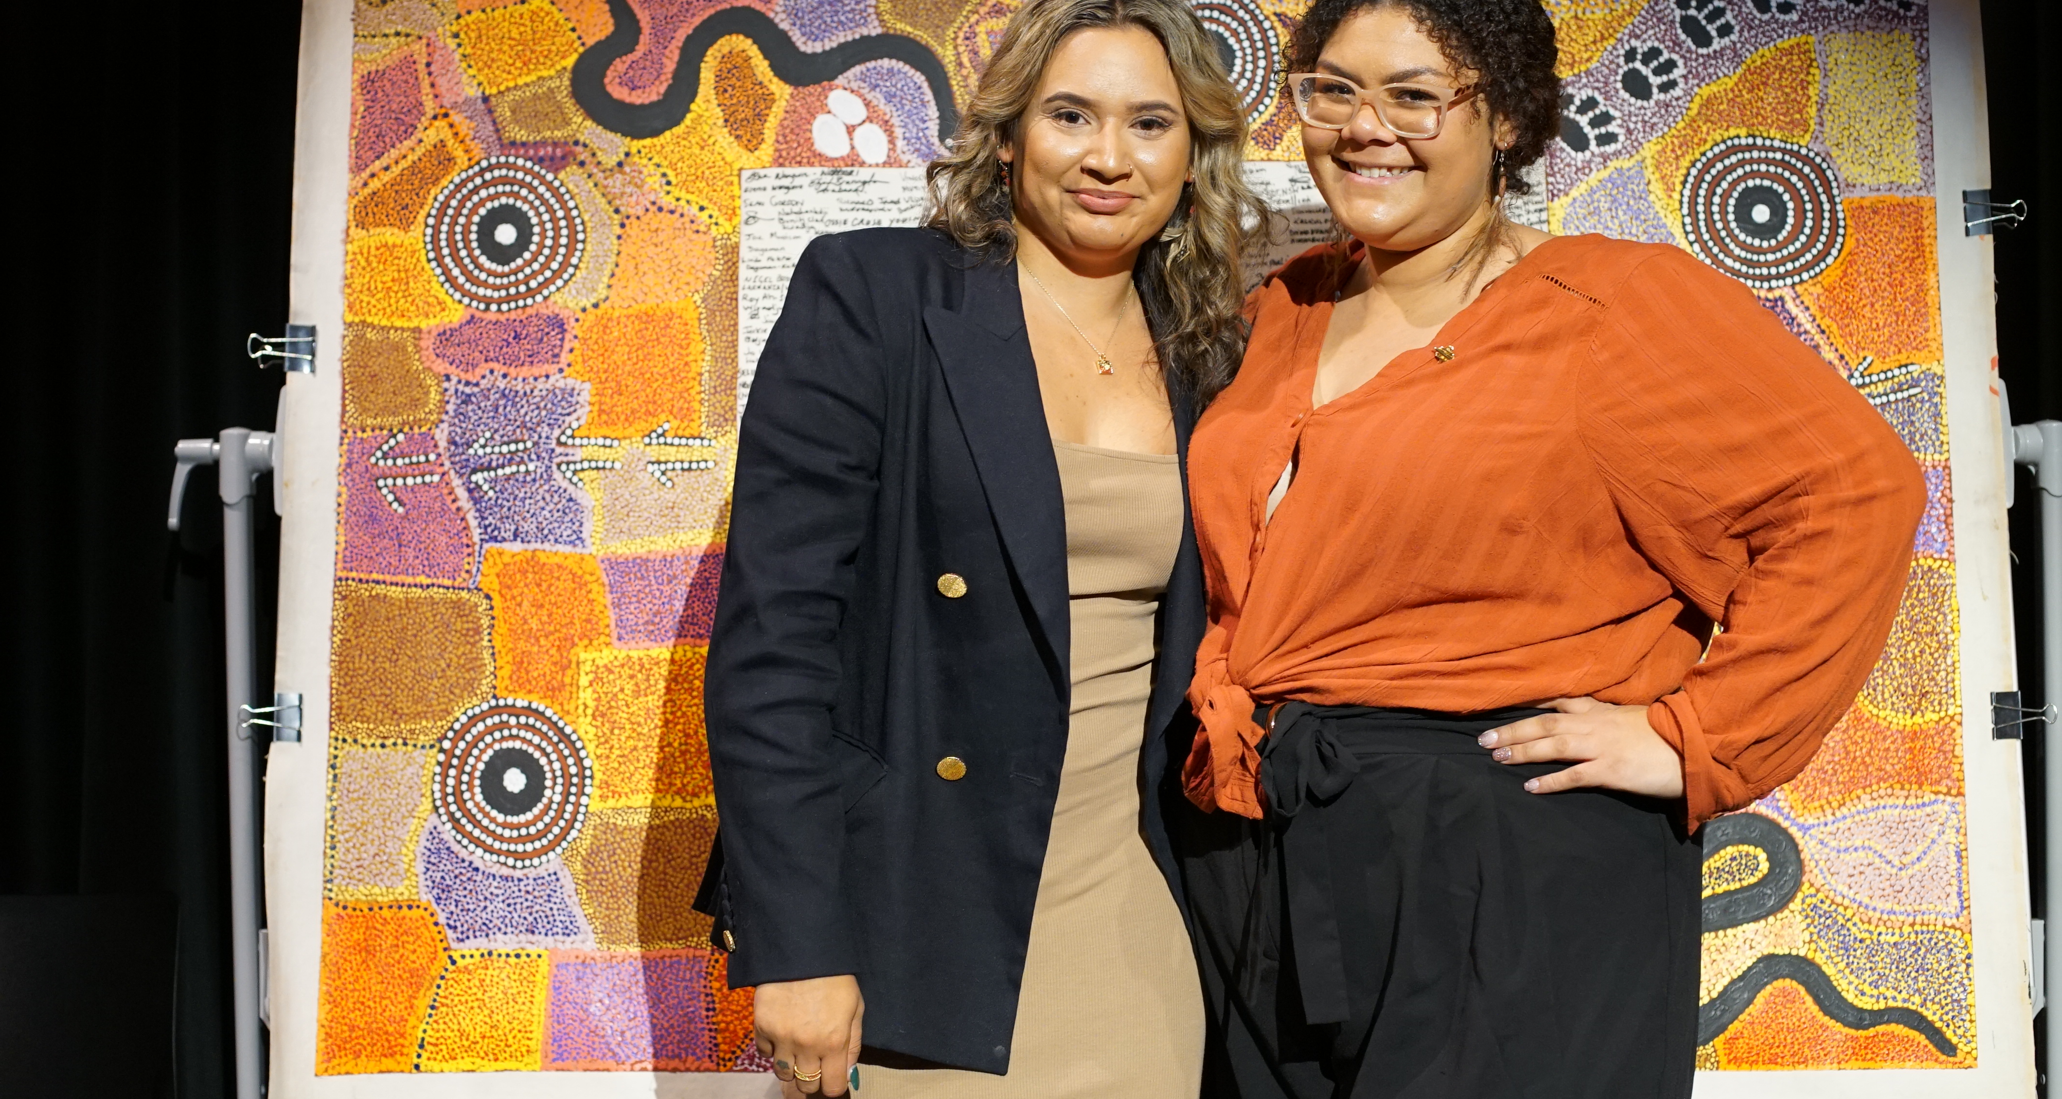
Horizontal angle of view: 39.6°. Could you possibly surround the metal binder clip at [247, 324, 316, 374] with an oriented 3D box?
[{"bbox_3d":[-0.797,-0.212,3.059,0.067,0.051,0.034,0,-8,0],"label":"metal binder clip"}]

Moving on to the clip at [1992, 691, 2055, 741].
[{"bbox_3d":[1.038,0.176,3.006,0.067,0.051,0.034,0,-8,0],"label":"clip"}]

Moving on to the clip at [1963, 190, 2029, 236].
[{"bbox_3d":[1.034,-0.358,3.080,0.067,0.051,0.034,0,-8,0],"label":"clip"}]

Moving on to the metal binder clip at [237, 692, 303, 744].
[{"bbox_3d":[-0.794,0.177,3.006,0.067,0.051,0.034,0,-8,0],"label":"metal binder clip"}]

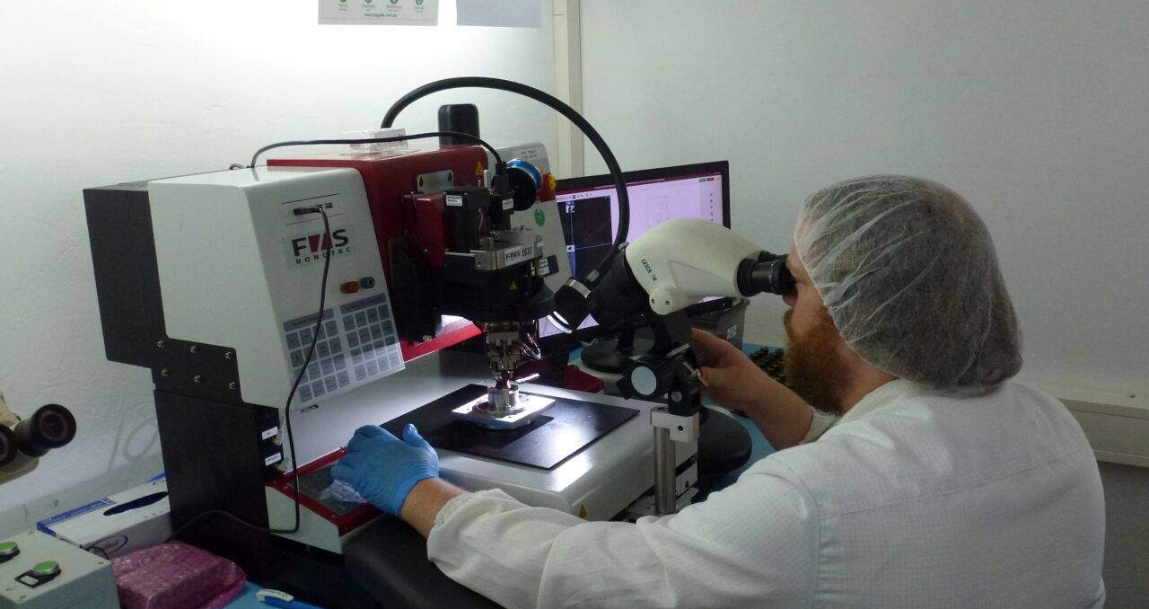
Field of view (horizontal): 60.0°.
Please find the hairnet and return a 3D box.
[{"bbox_3d":[0.354,-0.023,1.076,0.240,0.235,0.195,6,16,31],"label":"hairnet"}]

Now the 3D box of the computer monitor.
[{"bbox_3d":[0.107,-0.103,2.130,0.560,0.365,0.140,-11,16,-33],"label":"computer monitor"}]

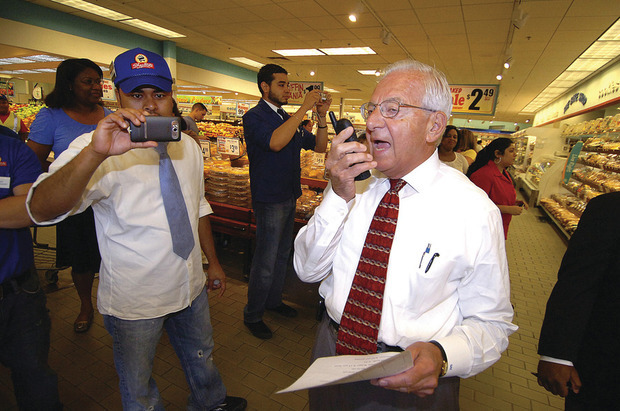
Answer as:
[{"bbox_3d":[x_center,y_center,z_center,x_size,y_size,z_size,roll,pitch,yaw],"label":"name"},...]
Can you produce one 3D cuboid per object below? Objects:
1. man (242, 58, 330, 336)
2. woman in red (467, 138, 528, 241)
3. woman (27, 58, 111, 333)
[{"bbox_3d":[-0.180,0.031,2.150,0.580,1.850,0.480,13,16,27],"label":"man"},{"bbox_3d":[1.510,0.202,2.666,0.460,1.560,0.460,15,18,35],"label":"woman in red"},{"bbox_3d":[-1.419,-0.001,2.019,0.520,1.760,0.360,-7,19,-40],"label":"woman"}]

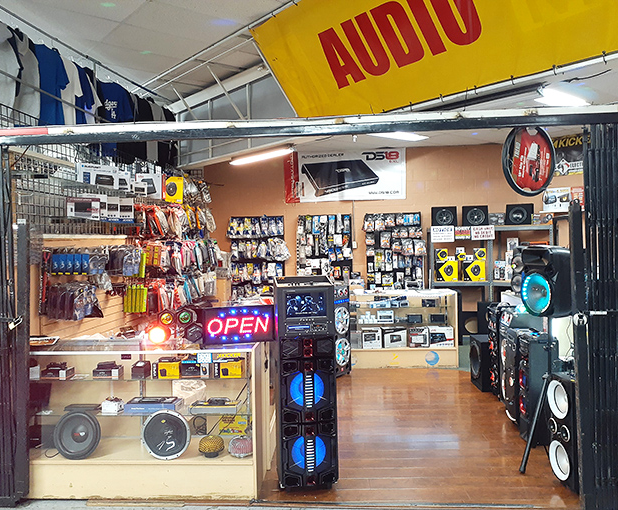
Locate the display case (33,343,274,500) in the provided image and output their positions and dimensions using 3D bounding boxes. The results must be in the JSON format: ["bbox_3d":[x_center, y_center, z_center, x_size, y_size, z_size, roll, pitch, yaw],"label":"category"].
[{"bbox_3d":[-1.163,1.106,3.724,1.680,0.960,0.510,-1,1,4],"label":"display case"}]

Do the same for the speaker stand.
[{"bbox_3d":[1.758,0.982,3.885,0.520,1.080,0.500,-1,1,4],"label":"speaker stand"}]

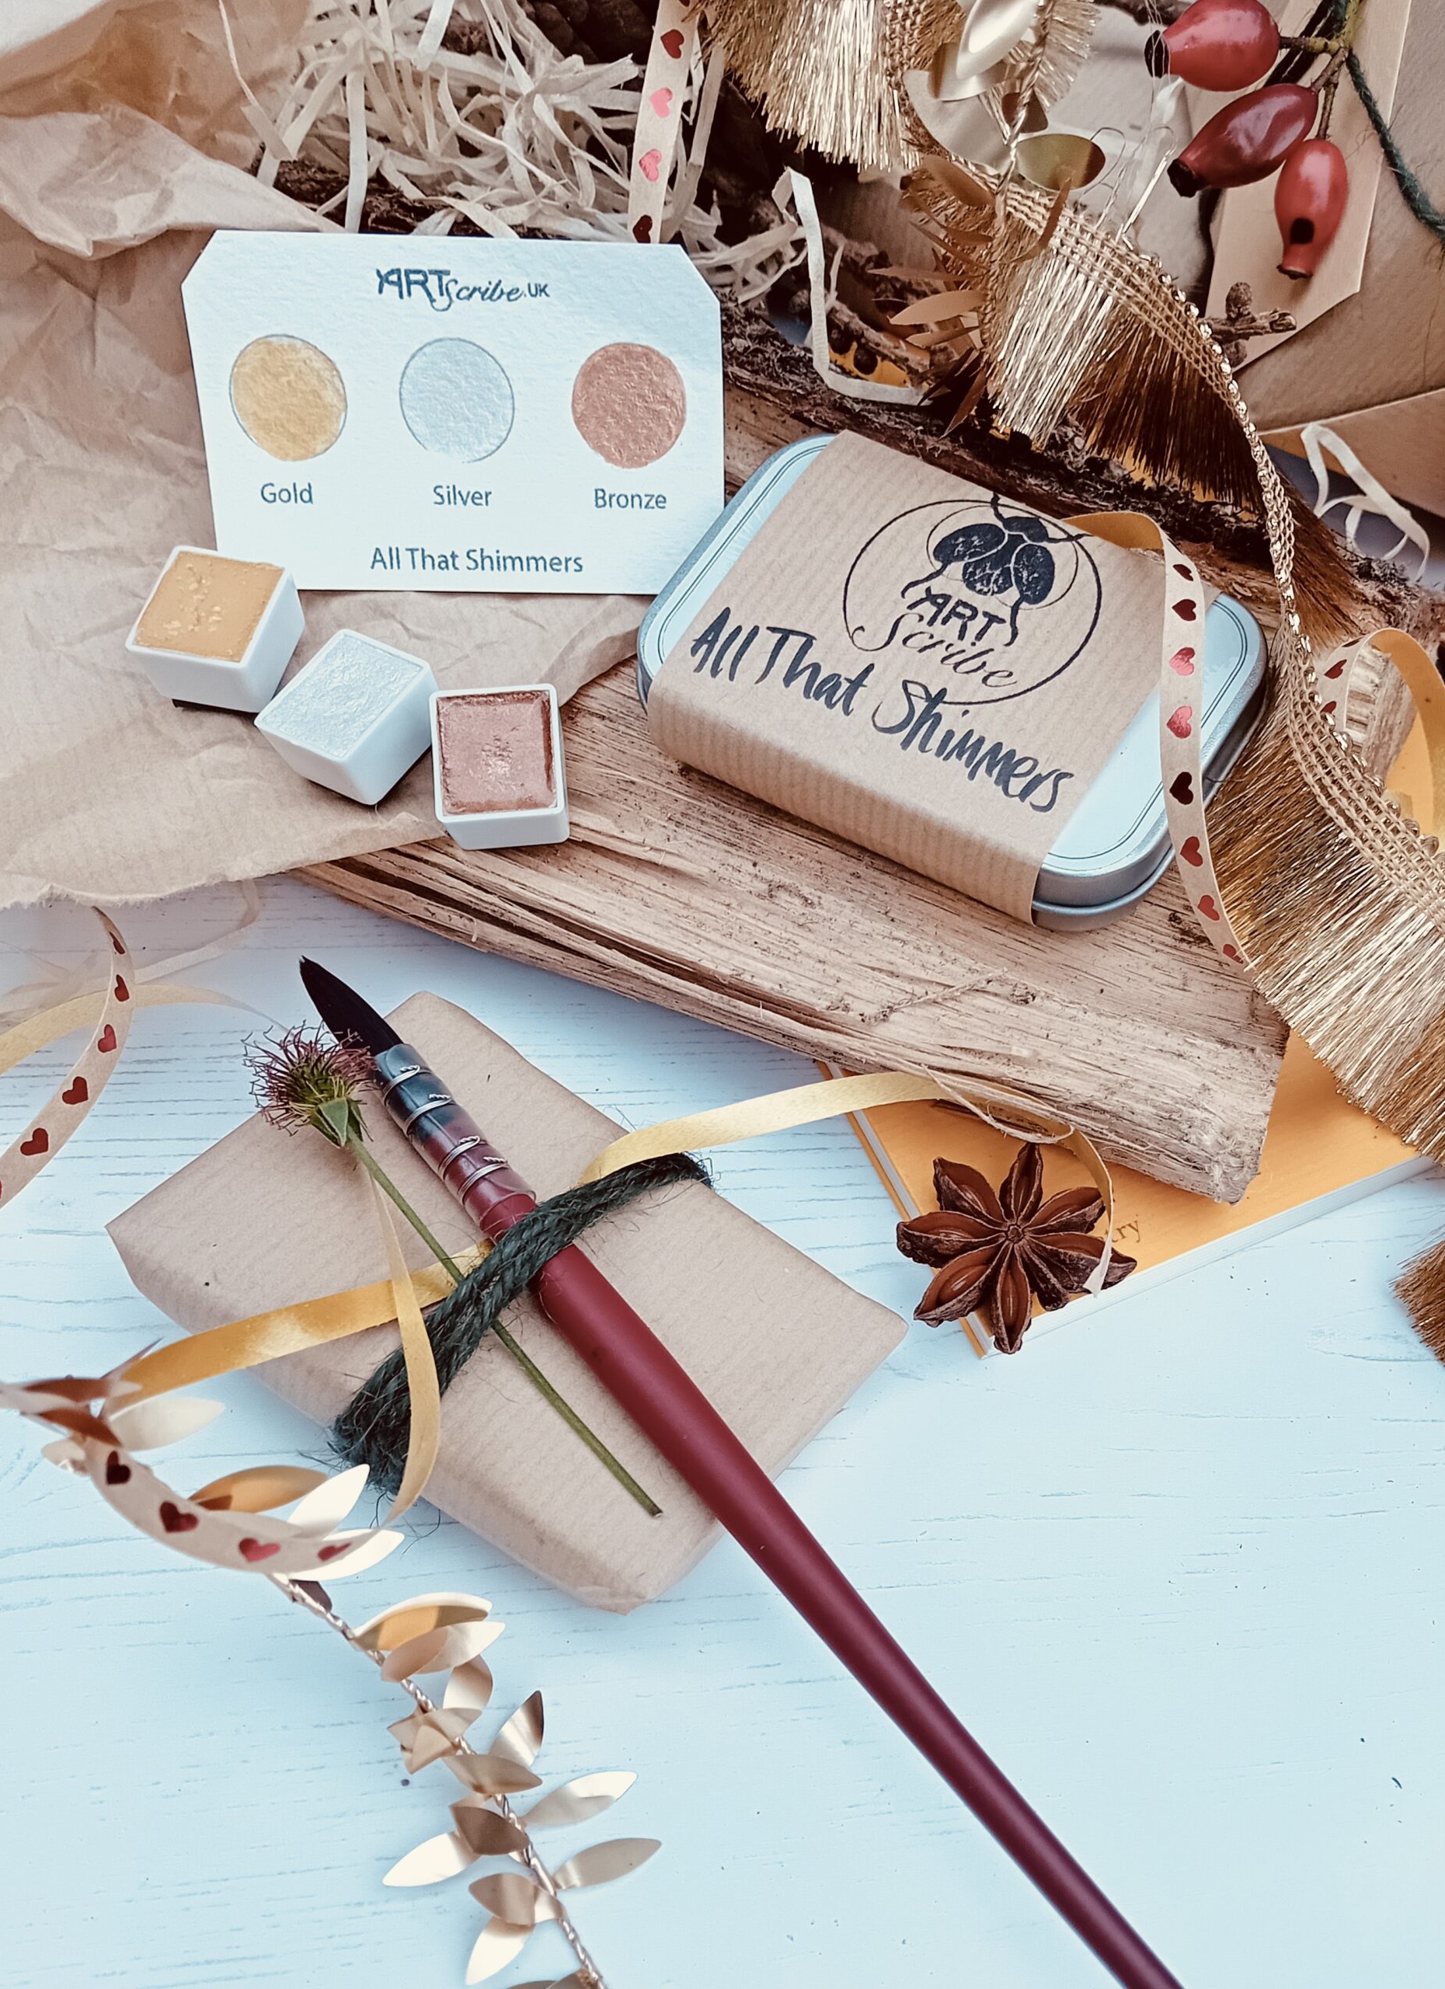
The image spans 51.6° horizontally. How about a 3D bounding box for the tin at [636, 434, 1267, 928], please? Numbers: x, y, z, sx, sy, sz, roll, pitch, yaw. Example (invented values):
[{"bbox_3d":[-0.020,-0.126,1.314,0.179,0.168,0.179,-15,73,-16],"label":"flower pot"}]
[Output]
[{"bbox_3d":[0.033,-0.048,0.222,0.082,0.015,0.057,29,67,16],"label":"tin"}]

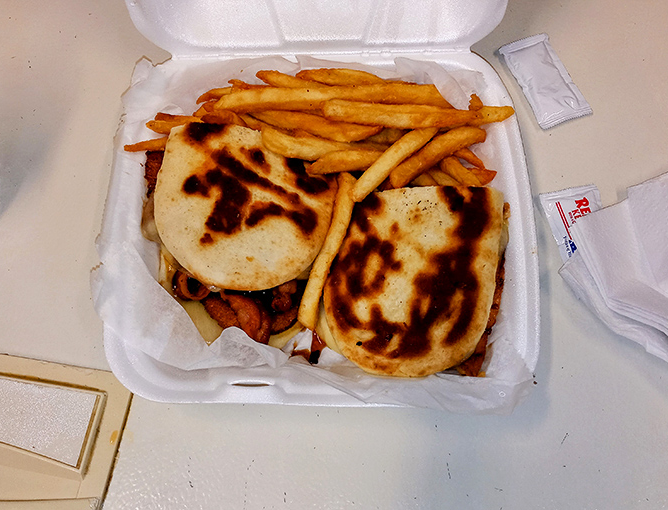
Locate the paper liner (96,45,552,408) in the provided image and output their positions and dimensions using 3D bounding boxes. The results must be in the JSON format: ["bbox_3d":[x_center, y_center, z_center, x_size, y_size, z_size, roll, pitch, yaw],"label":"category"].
[{"bbox_3d":[-0.012,-0.018,0.329,0.241,0.048,0.215,0,73,3],"label":"paper liner"}]

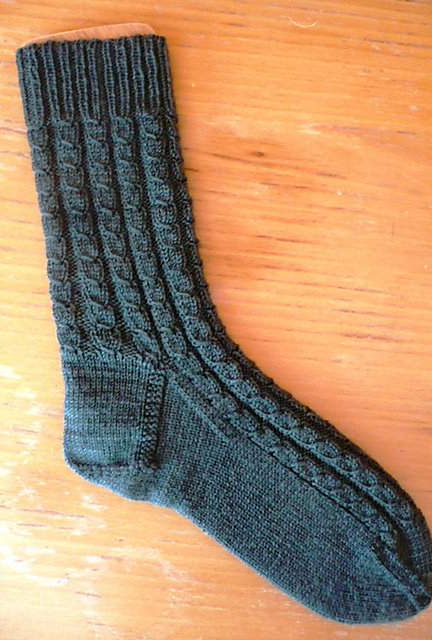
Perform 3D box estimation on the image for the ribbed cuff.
[{"bbox_3d":[-0.076,-0.151,0.412,0.096,0.013,0.054,-8,84,-1],"label":"ribbed cuff"}]

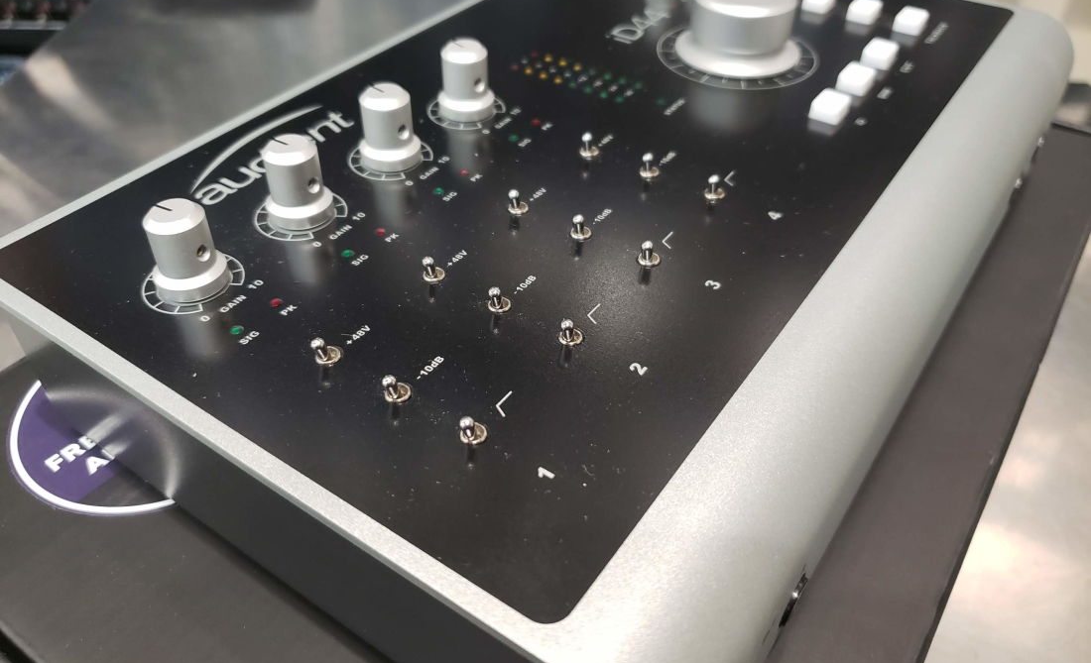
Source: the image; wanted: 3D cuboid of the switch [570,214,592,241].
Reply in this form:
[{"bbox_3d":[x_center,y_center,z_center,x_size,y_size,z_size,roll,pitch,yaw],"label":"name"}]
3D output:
[{"bbox_3d":[0.007,-0.023,0.177,0.005,0.007,0.006,25,49,26],"label":"switch"}]

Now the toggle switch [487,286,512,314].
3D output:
[{"bbox_3d":[-0.009,-0.007,0.164,0.005,0.007,0.005,25,46,26],"label":"toggle switch"}]

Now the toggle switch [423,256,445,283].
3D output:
[{"bbox_3d":[-0.024,-0.014,0.171,0.005,0.007,0.005,25,46,26],"label":"toggle switch"}]

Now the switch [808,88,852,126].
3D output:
[{"bbox_3d":[0.077,-0.060,0.220,0.008,0.005,0.008,25,46,26],"label":"switch"}]

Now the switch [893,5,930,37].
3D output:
[{"bbox_3d":[0.117,-0.100,0.262,0.008,0.005,0.008,25,46,26],"label":"switch"}]

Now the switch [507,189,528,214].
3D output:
[{"bbox_3d":[-0.006,-0.031,0.189,0.005,0.007,0.005,25,46,26],"label":"switch"}]

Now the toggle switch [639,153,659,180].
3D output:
[{"bbox_3d":[0.025,-0.040,0.195,0.005,0.007,0.006,25,49,26],"label":"toggle switch"}]

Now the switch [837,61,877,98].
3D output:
[{"bbox_3d":[0.088,-0.072,0.232,0.008,0.005,0.008,25,46,26],"label":"switch"}]

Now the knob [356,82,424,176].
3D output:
[{"bbox_3d":[-0.038,-0.050,0.198,0.015,0.017,0.015,-1,43,1],"label":"knob"}]

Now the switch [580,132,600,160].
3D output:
[{"bbox_3d":[0.011,-0.047,0.207,0.005,0.007,0.005,0,41,0],"label":"switch"}]

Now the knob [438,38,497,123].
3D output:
[{"bbox_3d":[-0.021,-0.066,0.215,0.015,0.017,0.015,-1,43,1],"label":"knob"}]

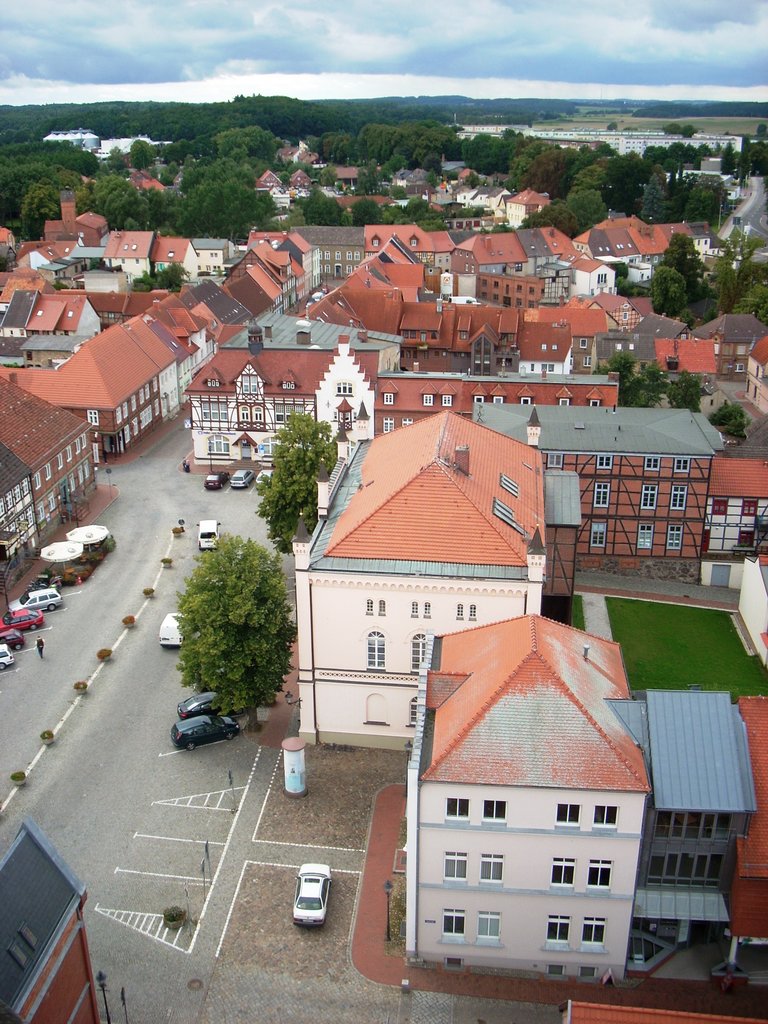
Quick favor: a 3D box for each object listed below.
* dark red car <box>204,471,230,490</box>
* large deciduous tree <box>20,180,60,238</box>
[{"bbox_3d":[-18.321,-3.892,120.981,1.700,1.420,4.400,3,22,8],"label":"dark red car"},{"bbox_3d":[-97.148,-84.599,308.265,11.300,16.000,11.300,0,21,0],"label":"large deciduous tree"}]

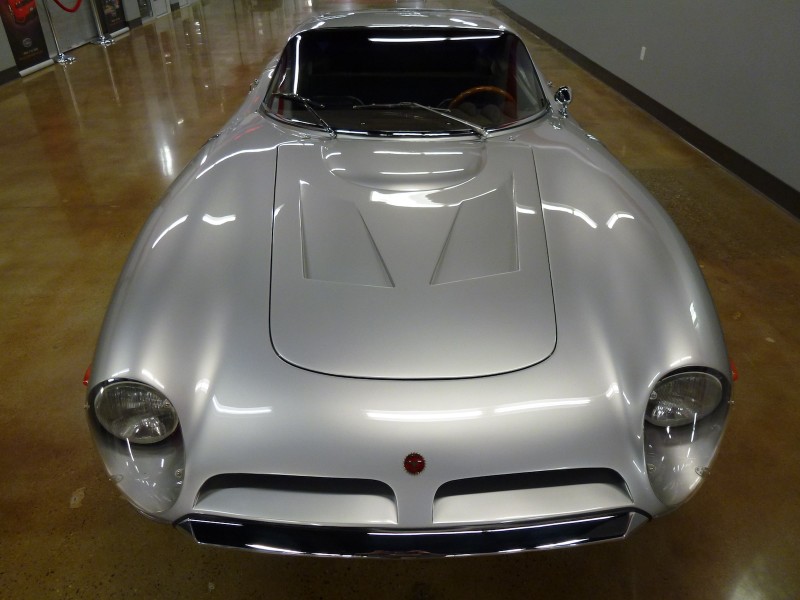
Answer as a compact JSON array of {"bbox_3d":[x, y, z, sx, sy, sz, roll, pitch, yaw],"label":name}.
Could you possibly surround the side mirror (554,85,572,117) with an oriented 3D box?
[{"bbox_3d":[0.750,-0.915,2.546,0.090,0.155,0.090,0,34,-2],"label":"side mirror"}]

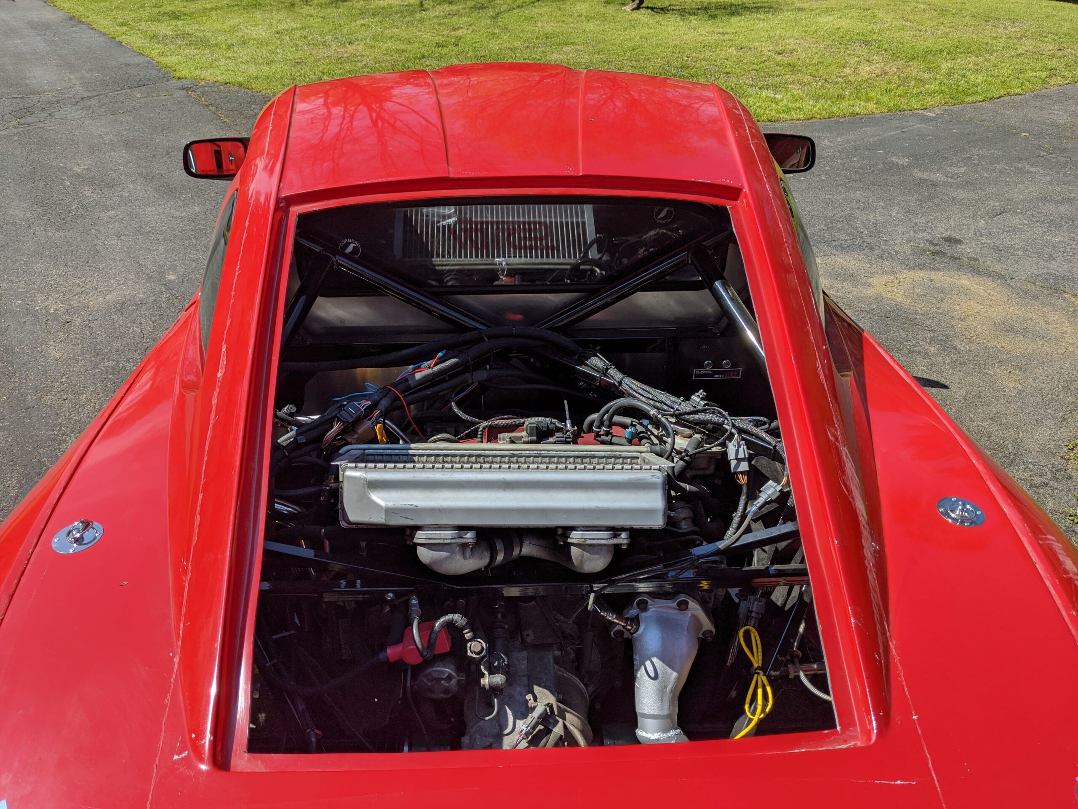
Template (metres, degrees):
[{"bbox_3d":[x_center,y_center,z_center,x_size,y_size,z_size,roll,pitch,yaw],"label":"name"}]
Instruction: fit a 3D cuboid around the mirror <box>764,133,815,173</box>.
[{"bbox_3d":[0.679,-0.730,2.406,0.200,0.108,0.100,-2,32,-3],"label":"mirror"}]

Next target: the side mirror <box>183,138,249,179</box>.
[{"bbox_3d":[-0.879,-0.693,2.335,0.200,0.108,0.100,-2,32,-3],"label":"side mirror"}]

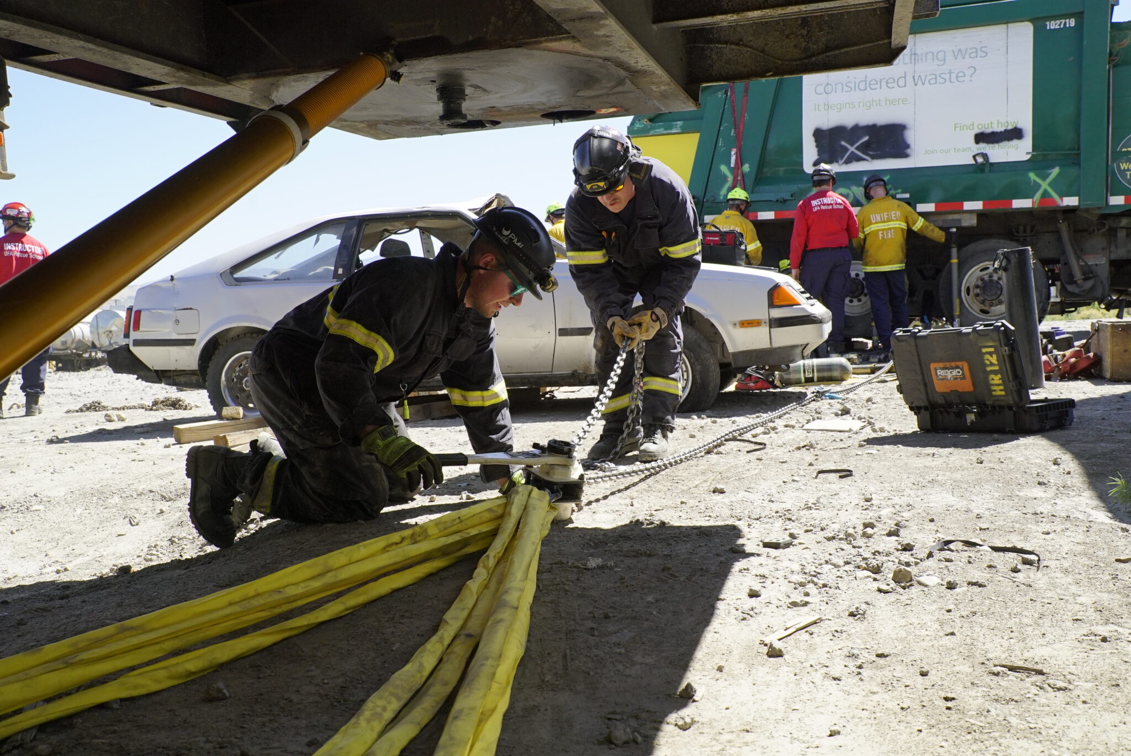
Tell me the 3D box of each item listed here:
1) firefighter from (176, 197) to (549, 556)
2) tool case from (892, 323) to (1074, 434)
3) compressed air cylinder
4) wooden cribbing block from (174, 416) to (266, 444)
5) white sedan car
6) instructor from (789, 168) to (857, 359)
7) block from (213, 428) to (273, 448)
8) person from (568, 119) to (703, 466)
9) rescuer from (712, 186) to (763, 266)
[{"bbox_3d":[-0.651,-0.047,3.871,1.220,1.100,0.760,-2,5,-8],"label":"firefighter"},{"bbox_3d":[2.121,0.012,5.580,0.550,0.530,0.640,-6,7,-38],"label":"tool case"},{"bbox_3d":[1.790,-0.016,7.887,0.570,0.170,0.170,-4,6,-14],"label":"compressed air cylinder"},{"bbox_3d":[-1.883,0.277,6.163,0.580,0.085,0.089,-6,7,-38],"label":"wooden cribbing block"},{"bbox_3d":[-0.572,-0.471,7.186,4.420,1.320,1.670,-2,5,-2],"label":"white sedan car"},{"bbox_3d":[2.473,-1.131,10.596,0.620,1.850,0.400,0,6,16],"label":"instructor"},{"bbox_3d":[-1.653,0.298,5.920,0.089,0.078,0.480,3,7,38],"label":"block"},{"bbox_3d":[0.311,-0.392,5.106,0.640,1.510,0.680,1,6,20],"label":"person"},{"bbox_3d":[1.782,-1.168,11.696,0.580,1.750,0.420,1,6,23],"label":"rescuer"}]

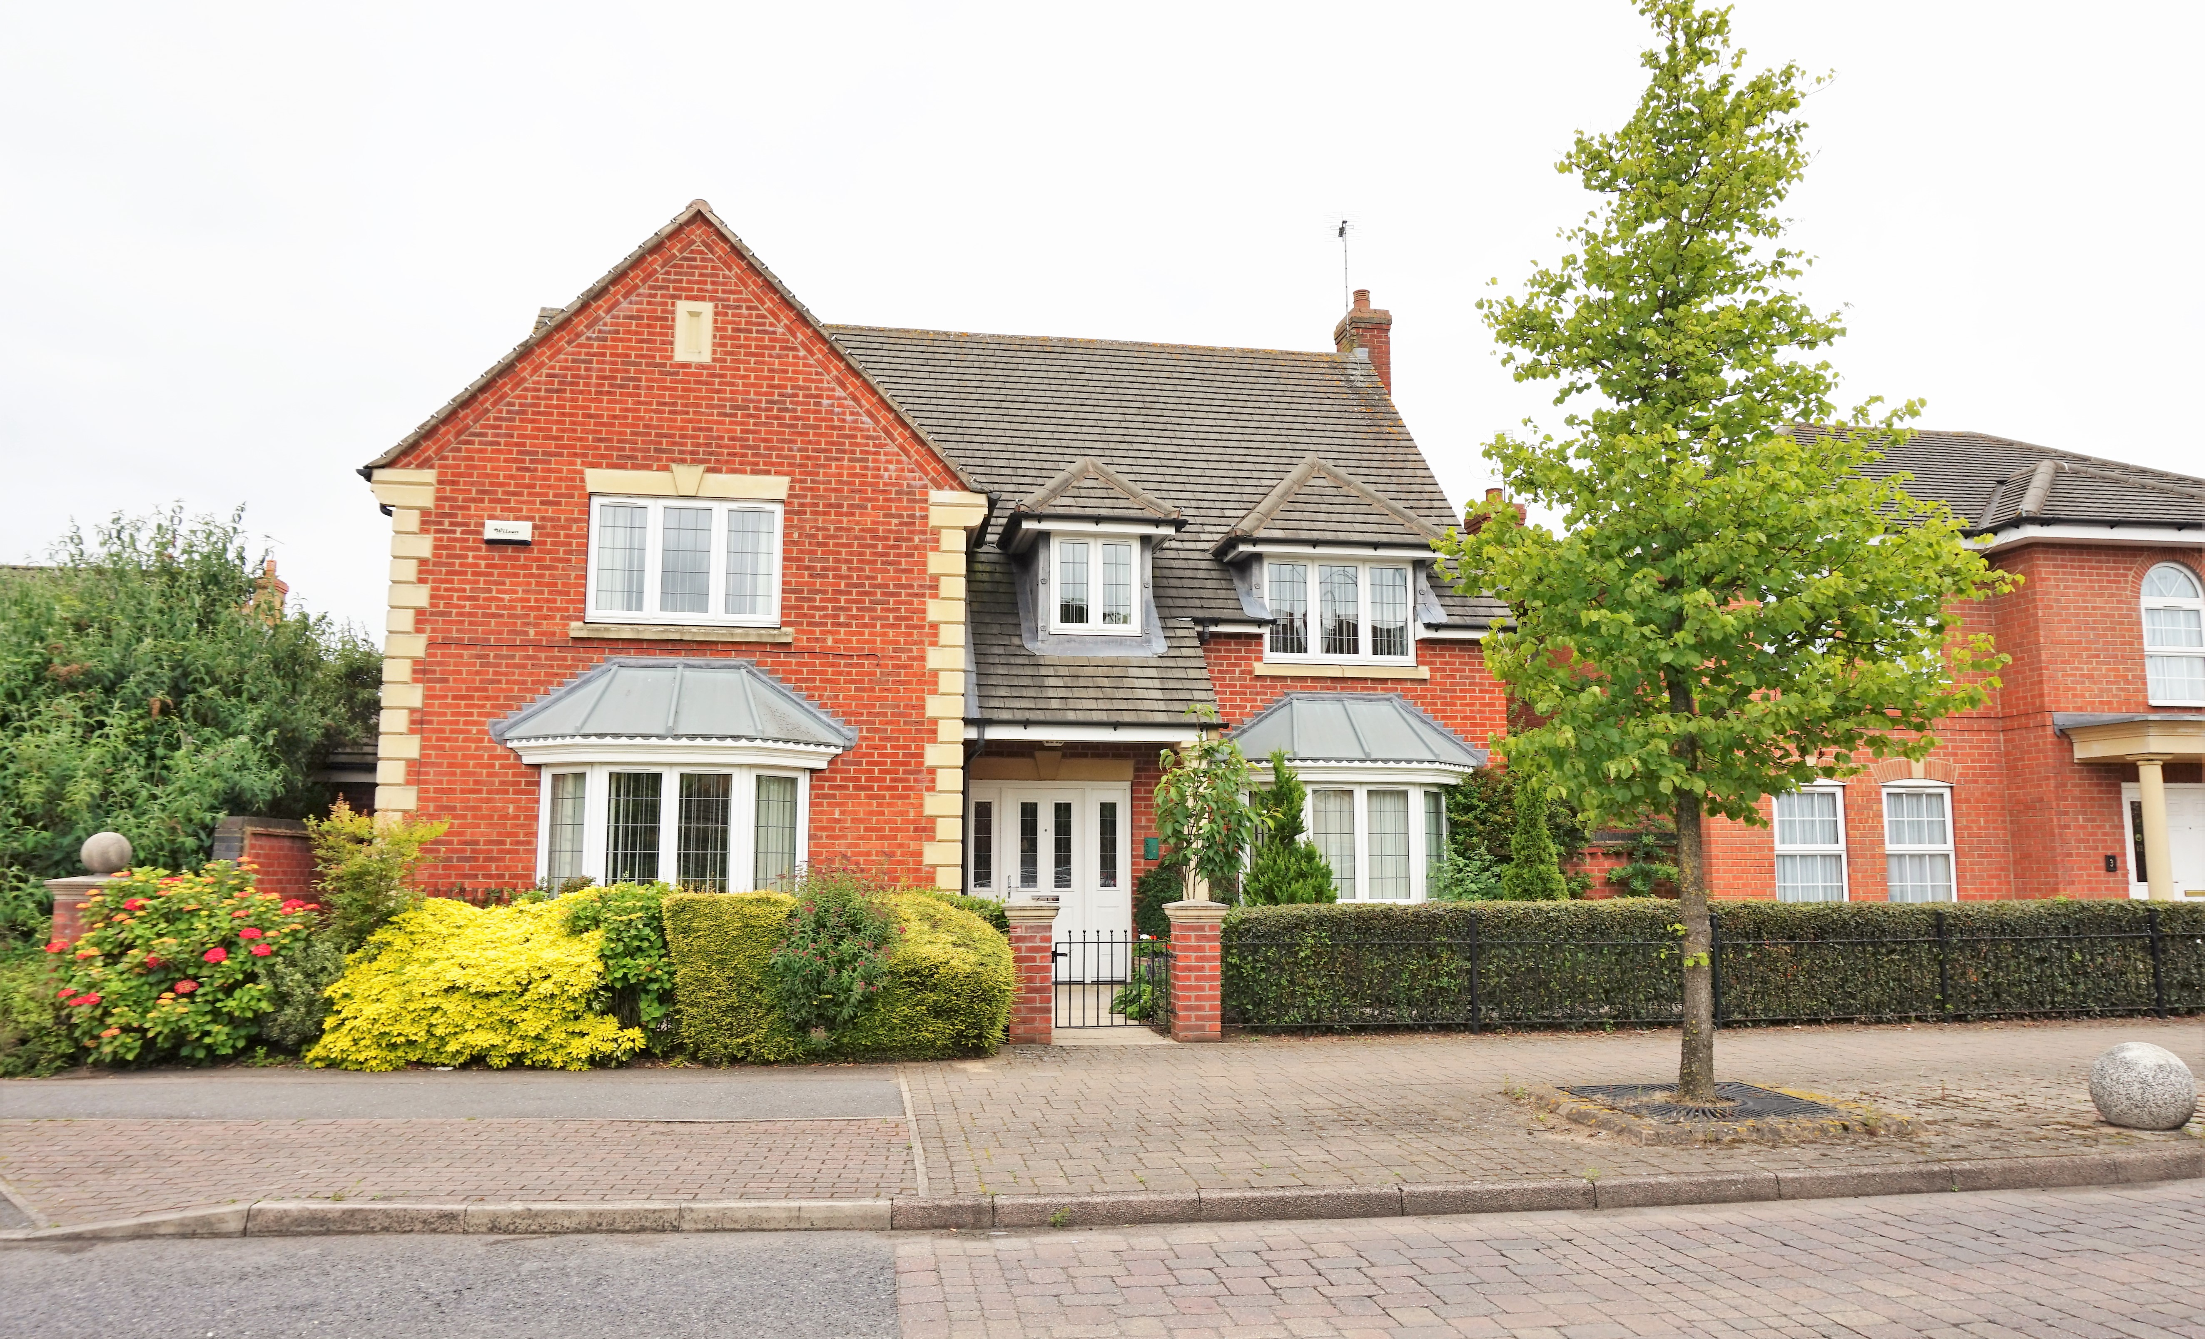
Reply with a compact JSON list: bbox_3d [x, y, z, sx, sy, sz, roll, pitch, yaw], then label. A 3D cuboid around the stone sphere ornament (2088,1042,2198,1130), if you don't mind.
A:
[{"bbox_3d":[5.601,2.245,7.914,0.470,0.465,0.470,1,-7,-9],"label":"stone sphere ornament"}]

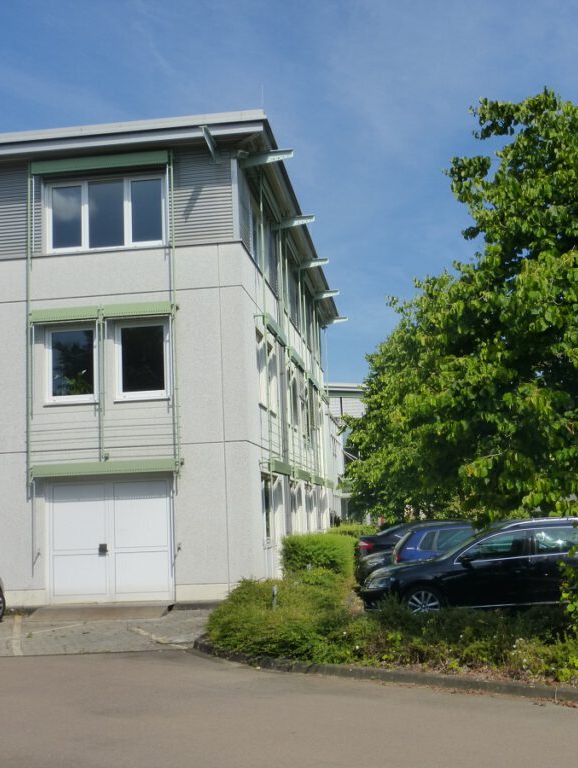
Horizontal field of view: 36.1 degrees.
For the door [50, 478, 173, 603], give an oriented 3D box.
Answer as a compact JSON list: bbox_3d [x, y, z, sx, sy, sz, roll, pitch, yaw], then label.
[{"bbox_3d":[-3.791,3.307,18.896,2.734,2.598,0.130,-3,-8,7],"label":"door"}]

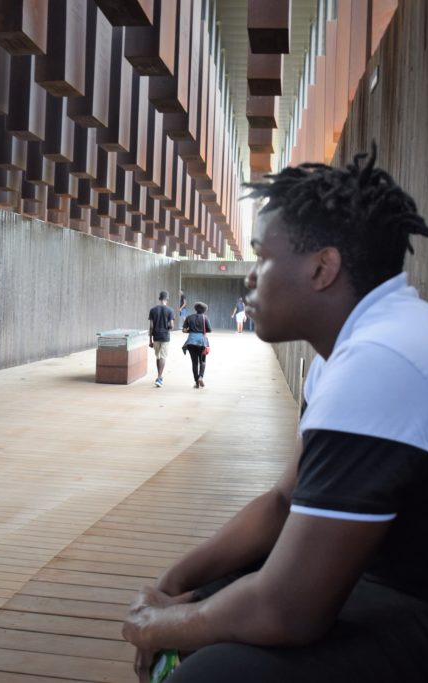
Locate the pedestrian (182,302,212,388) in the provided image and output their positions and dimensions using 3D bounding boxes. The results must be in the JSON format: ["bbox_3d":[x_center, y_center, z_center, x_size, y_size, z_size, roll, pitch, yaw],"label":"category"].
[{"bbox_3d":[-0.315,0.080,14.700,0.550,1.650,0.400,2,3,5],"label":"pedestrian"}]

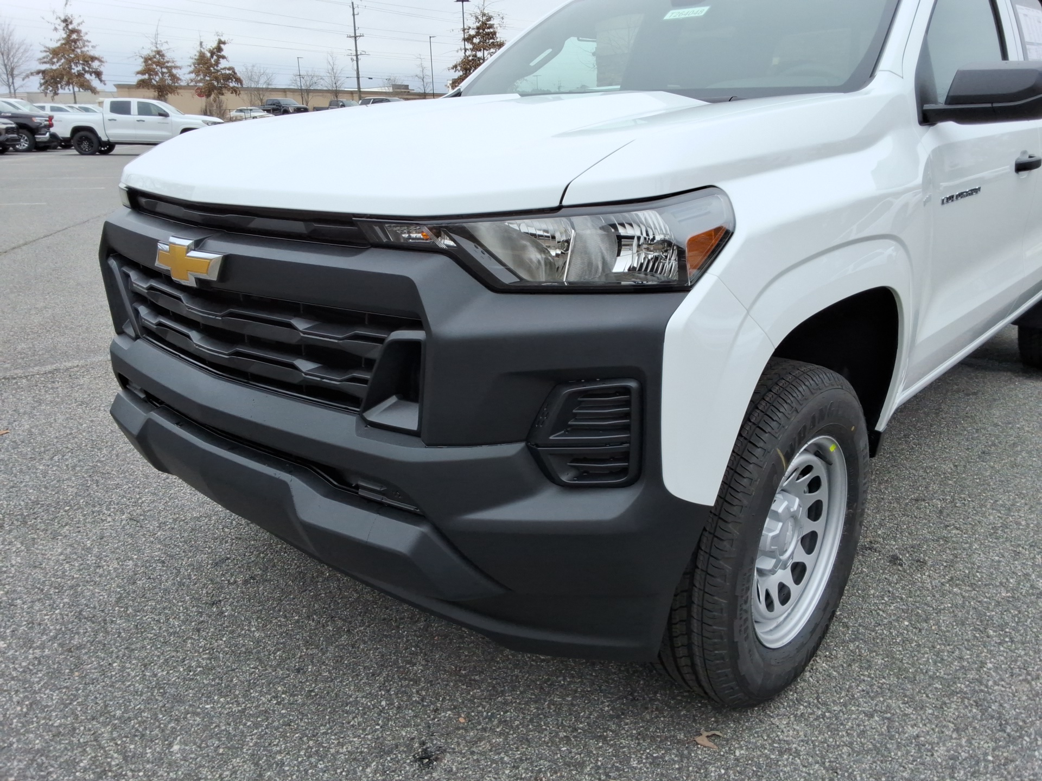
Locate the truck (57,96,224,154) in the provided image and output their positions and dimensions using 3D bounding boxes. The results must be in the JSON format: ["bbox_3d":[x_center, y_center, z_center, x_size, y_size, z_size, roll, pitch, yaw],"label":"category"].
[{"bbox_3d":[-12.500,-8.710,27.820,5.410,1.800,1.920,-4,18,-7],"label":"truck"}]

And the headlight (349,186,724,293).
[{"bbox_3d":[0.033,-0.246,1.381,0.510,0.160,0.360,14,24,40],"label":"headlight"}]

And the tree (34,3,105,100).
[{"bbox_3d":[-22.010,-15.299,41.077,3.510,6.580,3.510,-10,20,-25],"label":"tree"}]

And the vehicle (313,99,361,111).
[{"bbox_3d":[-15.567,-24.025,72.558,5.700,1.900,2.000,14,24,39],"label":"vehicle"}]

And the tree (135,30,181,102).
[{"bbox_3d":[-21.497,-17.928,49.693,2.770,6.130,2.770,-8,19,-21],"label":"tree"}]

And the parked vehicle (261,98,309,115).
[{"bbox_3d":[-20.333,-24.114,72.433,2.030,1.950,5.880,-18,24,-40],"label":"parked vehicle"}]

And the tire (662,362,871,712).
[{"bbox_3d":[0.520,0.297,1.878,0.260,0.755,0.755,14,24,40],"label":"tire"}]

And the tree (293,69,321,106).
[{"bbox_3d":[-21.502,-29.274,84.547,2.960,5.640,2.960,-5,19,-12],"label":"tree"}]

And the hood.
[{"bbox_3d":[-0.213,-0.606,2.034,1.480,0.230,1.300,14,24,40],"label":"hood"}]

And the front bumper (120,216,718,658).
[{"bbox_3d":[-0.525,-0.007,1.851,1.870,0.770,0.480,14,24,40],"label":"front bumper"}]

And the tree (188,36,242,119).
[{"bbox_3d":[-18.515,-18.204,50.776,3.220,5.840,3.220,-7,19,-18],"label":"tree"}]

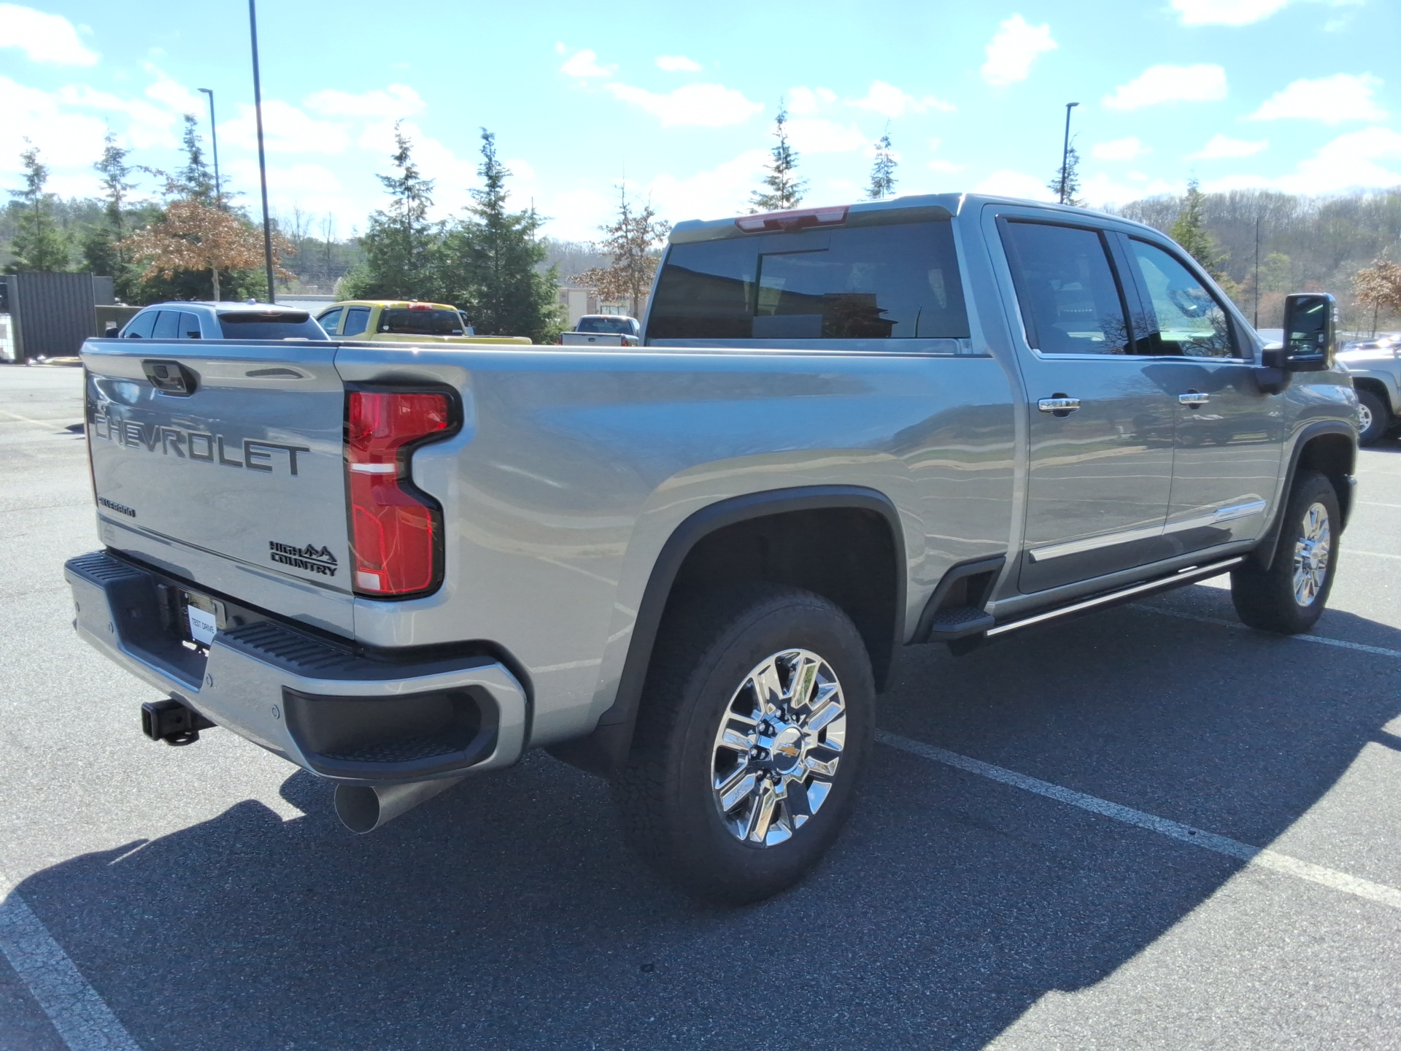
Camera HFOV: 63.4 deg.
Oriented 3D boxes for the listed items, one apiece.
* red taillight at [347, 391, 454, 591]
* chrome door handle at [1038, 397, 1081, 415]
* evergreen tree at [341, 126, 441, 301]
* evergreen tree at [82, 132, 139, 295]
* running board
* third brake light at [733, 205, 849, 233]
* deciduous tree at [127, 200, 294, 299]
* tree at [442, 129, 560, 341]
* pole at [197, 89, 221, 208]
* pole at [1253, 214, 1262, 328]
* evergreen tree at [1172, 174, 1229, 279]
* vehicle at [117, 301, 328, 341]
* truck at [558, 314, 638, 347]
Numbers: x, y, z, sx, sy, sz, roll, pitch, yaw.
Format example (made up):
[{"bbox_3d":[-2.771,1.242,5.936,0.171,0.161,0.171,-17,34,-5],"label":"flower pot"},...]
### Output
[{"bbox_3d":[-0.589,-0.056,2.235,0.170,0.435,0.200,-9,14,-43],"label":"red taillight"},{"bbox_3d":[1.169,-0.392,3.681,0.260,0.046,0.050,-8,12,-44],"label":"chrome door handle"},{"bbox_3d":[-10.742,-10.198,41.514,4.200,8.750,4.200,-9,14,-44],"label":"evergreen tree"},{"bbox_3d":[-19.249,-9.176,37.403,2.500,7.354,2.500,-5,11,-26],"label":"evergreen tree"},{"bbox_3d":[1.601,0.259,4.345,2.070,0.080,0.160,-7,12,-44],"label":"running board"},{"bbox_3d":[0.351,-1.142,4.242,0.085,0.078,0.520,-9,14,-43],"label":"third brake light"},{"bbox_3d":[-11.638,-5.619,27.080,3.850,4.176,3.850,-4,11,-23],"label":"deciduous tree"},{"bbox_3d":[-6.766,-8.977,36.887,4.000,7.458,4.000,-1,10,-10],"label":"tree"},{"bbox_3d":[-15.277,-9.386,35.858,0.650,8.387,0.220,-4,11,-25],"label":"pole"},{"bbox_3d":[38.263,-16.332,77.450,0.500,9.500,0.300,10,14,43],"label":"pole"},{"bbox_3d":[19.972,-10.077,45.871,3.300,7.765,3.300,5,11,23],"label":"evergreen tree"},{"bbox_3d":[-7.154,-2.277,16.427,4.900,1.790,1.950,10,14,43],"label":"vehicle"},{"bbox_3d":[-2.781,-5.473,34.901,1.960,1.860,5.700,1,10,5],"label":"truck"}]

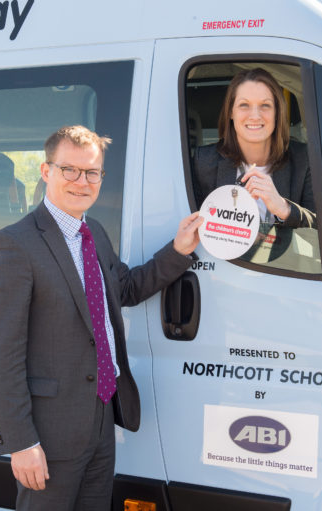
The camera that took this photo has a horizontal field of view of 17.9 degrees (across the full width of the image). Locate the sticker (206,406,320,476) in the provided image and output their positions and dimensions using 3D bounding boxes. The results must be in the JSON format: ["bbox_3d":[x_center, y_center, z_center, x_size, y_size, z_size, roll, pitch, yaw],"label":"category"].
[{"bbox_3d":[0.306,0.574,3.167,0.377,0.190,0.006,1,1,27],"label":"sticker"}]

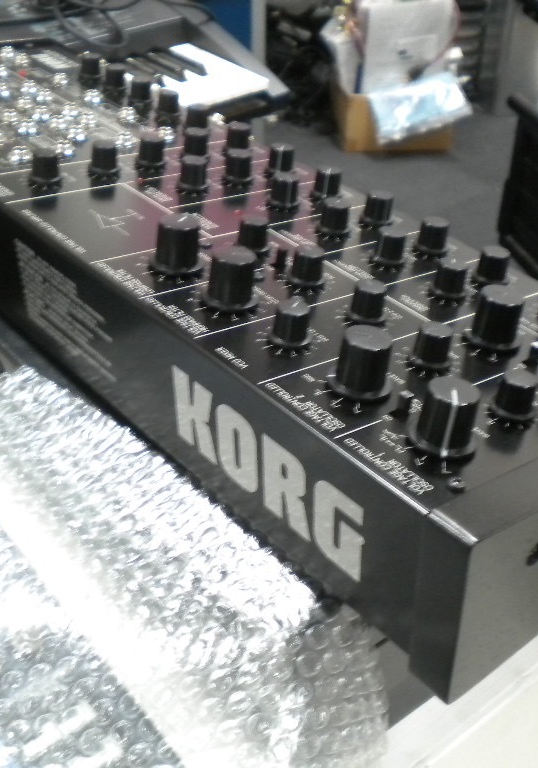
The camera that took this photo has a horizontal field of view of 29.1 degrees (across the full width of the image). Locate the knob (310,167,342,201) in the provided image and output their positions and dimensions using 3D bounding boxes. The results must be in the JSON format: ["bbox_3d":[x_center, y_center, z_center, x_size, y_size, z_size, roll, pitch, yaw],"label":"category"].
[{"bbox_3d":[0.033,-0.109,0.565,0.017,0.015,0.017,6,30,-4],"label":"knob"}]

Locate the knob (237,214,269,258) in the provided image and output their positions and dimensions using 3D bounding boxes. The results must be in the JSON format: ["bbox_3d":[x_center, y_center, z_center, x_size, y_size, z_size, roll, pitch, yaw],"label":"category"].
[{"bbox_3d":[-0.007,-0.071,0.492,0.017,0.015,0.017,1,31,-12],"label":"knob"}]

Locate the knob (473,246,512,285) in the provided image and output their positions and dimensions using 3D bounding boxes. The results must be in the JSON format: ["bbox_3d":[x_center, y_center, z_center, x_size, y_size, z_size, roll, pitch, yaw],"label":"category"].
[{"bbox_3d":[0.098,-0.052,0.454,0.016,0.014,0.016,7,30,0],"label":"knob"}]

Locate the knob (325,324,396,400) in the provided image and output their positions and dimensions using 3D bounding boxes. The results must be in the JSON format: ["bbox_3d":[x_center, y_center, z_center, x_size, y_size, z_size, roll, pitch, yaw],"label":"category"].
[{"bbox_3d":[0.033,-0.008,0.360,0.022,0.019,0.022,5,30,-3],"label":"knob"}]

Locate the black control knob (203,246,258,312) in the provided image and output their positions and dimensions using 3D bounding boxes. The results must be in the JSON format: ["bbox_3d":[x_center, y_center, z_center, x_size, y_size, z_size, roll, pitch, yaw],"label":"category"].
[{"bbox_3d":[-0.014,-0.042,0.409,0.023,0.019,0.023,0,31,-11],"label":"black control knob"}]

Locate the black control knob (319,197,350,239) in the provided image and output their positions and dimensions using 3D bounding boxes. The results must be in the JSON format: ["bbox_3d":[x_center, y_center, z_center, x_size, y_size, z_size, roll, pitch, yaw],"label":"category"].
[{"bbox_3d":[0.031,-0.079,0.486,0.017,0.013,0.017,0,31,-11],"label":"black control knob"}]

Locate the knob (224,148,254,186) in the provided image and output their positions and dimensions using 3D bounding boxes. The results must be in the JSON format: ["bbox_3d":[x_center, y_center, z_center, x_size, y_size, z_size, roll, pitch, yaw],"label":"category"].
[{"bbox_3d":[-0.016,-0.112,0.535,0.016,0.014,0.016,7,30,0],"label":"knob"}]

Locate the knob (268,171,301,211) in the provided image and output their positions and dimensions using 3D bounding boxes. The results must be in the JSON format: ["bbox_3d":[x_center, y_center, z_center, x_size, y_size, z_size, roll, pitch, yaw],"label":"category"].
[{"bbox_3d":[0.008,-0.096,0.511,0.017,0.013,0.017,5,31,-3],"label":"knob"}]

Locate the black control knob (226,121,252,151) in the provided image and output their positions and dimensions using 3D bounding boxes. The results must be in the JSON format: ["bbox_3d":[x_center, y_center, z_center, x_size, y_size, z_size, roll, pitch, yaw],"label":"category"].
[{"bbox_3d":[-0.017,-0.137,0.578,0.016,0.014,0.016,7,30,0],"label":"black control knob"}]

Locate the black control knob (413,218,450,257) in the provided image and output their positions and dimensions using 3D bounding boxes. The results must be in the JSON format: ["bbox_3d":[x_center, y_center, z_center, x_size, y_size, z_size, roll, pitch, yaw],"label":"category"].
[{"bbox_3d":[0.076,-0.069,0.478,0.017,0.013,0.017,0,31,-11],"label":"black control knob"}]

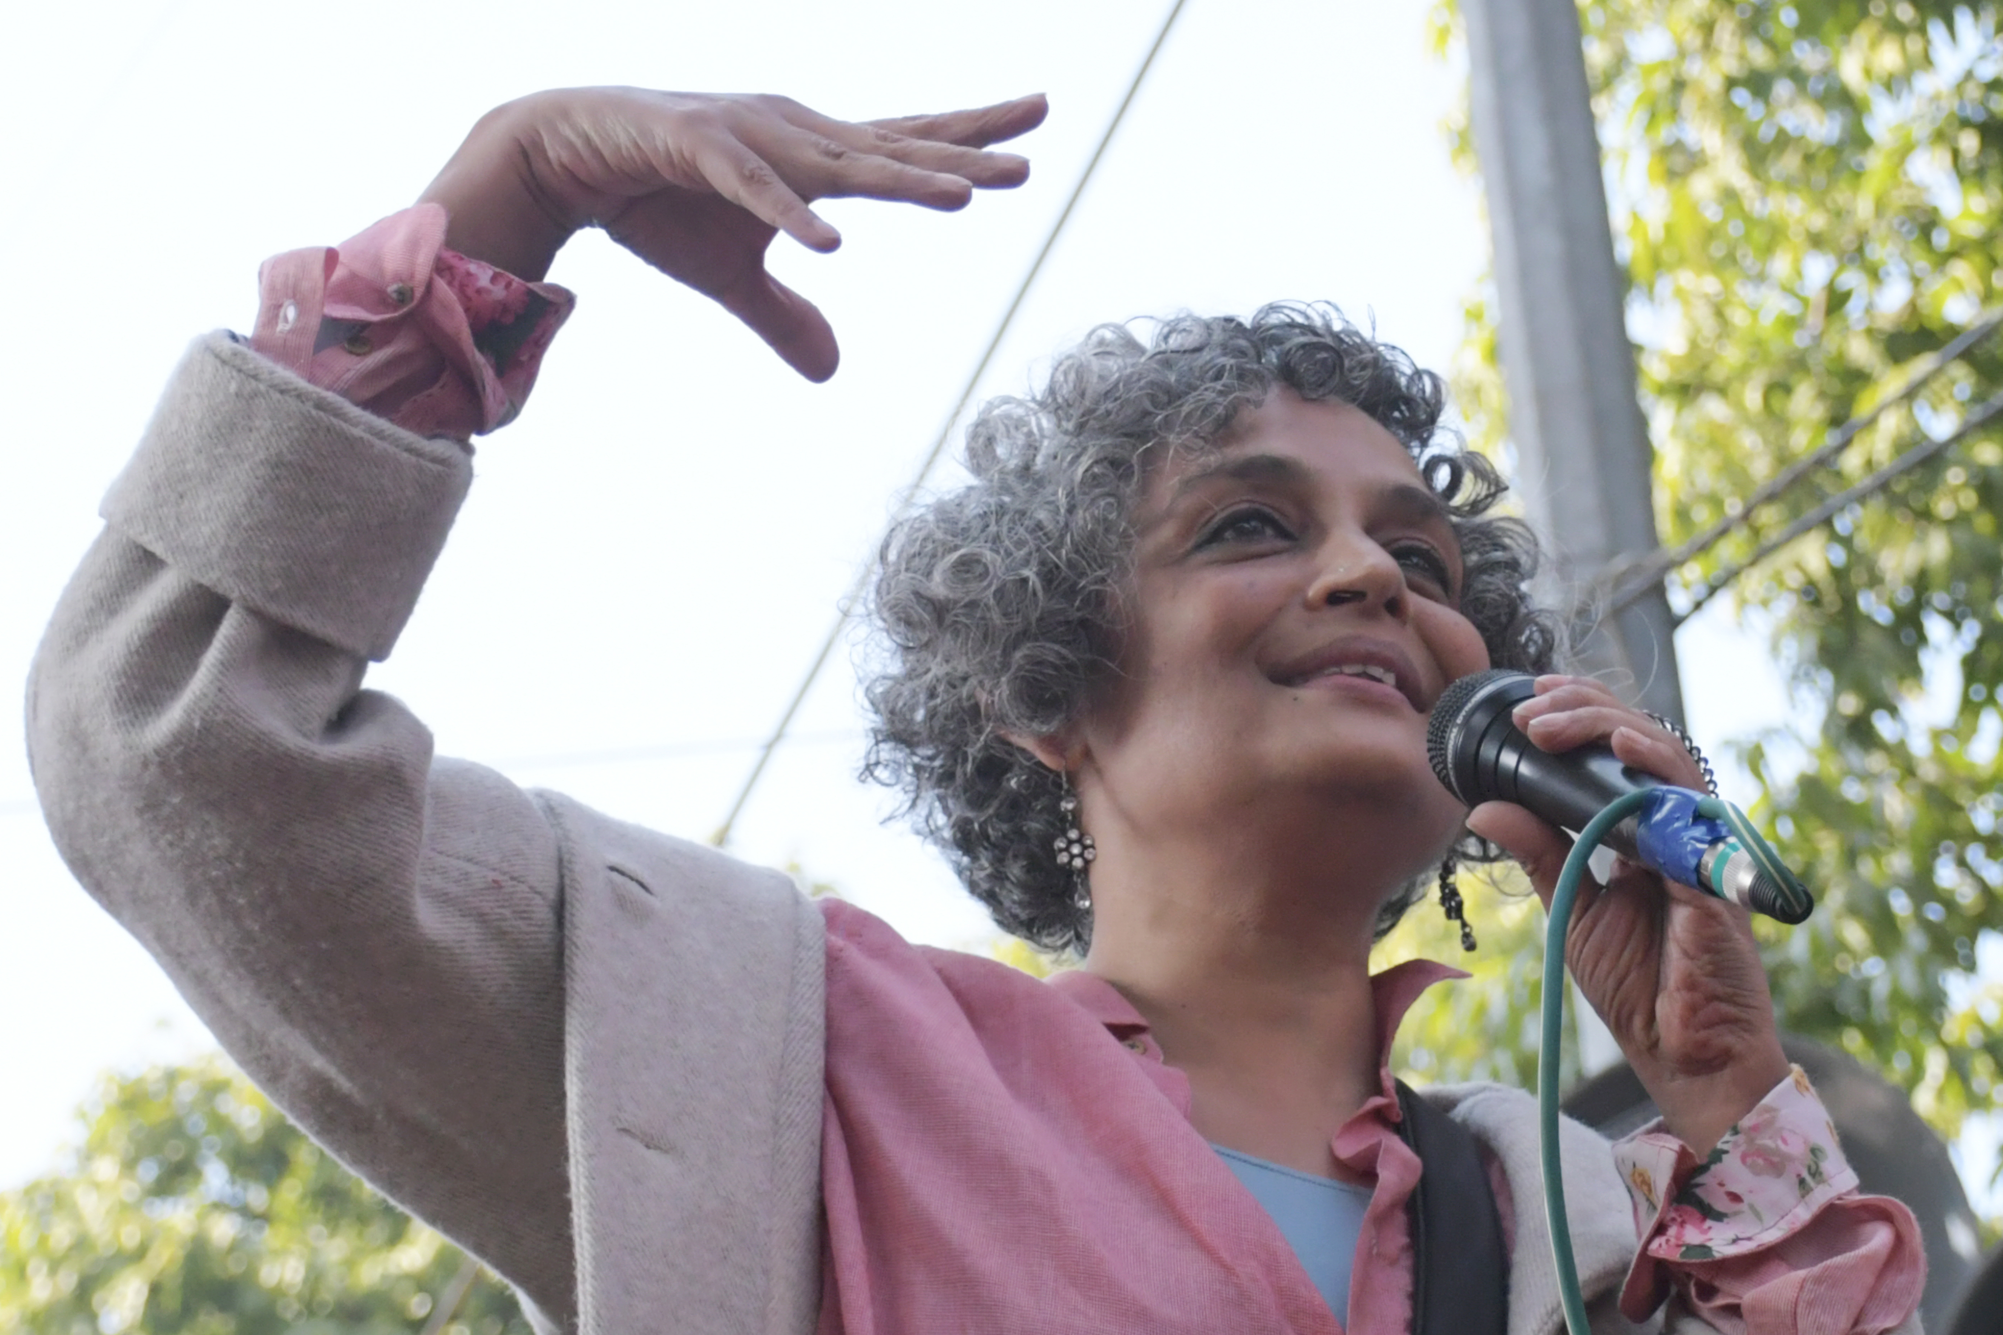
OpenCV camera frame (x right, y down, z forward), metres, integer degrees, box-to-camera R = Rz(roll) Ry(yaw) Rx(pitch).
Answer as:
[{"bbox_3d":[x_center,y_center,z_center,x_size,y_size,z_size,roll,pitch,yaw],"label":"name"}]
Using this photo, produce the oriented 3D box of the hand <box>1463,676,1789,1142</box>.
[{"bbox_3d":[0.220,0.087,0.995,0.105,0.160,0.095,-18,-13,24],"label":"hand"}]

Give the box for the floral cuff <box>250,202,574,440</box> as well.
[{"bbox_3d":[-0.204,-0.118,0.980,0.100,0.080,0.090,33,-9,-39],"label":"floral cuff"}]

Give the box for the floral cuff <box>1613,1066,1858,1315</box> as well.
[{"bbox_3d":[0.253,0.182,0.980,0.087,0.078,0.085,-18,-12,15],"label":"floral cuff"}]

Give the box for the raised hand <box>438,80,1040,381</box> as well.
[{"bbox_3d":[-0.093,-0.149,0.970,0.205,0.100,0.100,4,-8,6],"label":"raised hand"}]

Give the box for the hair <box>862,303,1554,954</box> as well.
[{"bbox_3d":[0.078,-0.015,1.070,0.260,0.245,0.250,12,-30,-25],"label":"hair"}]

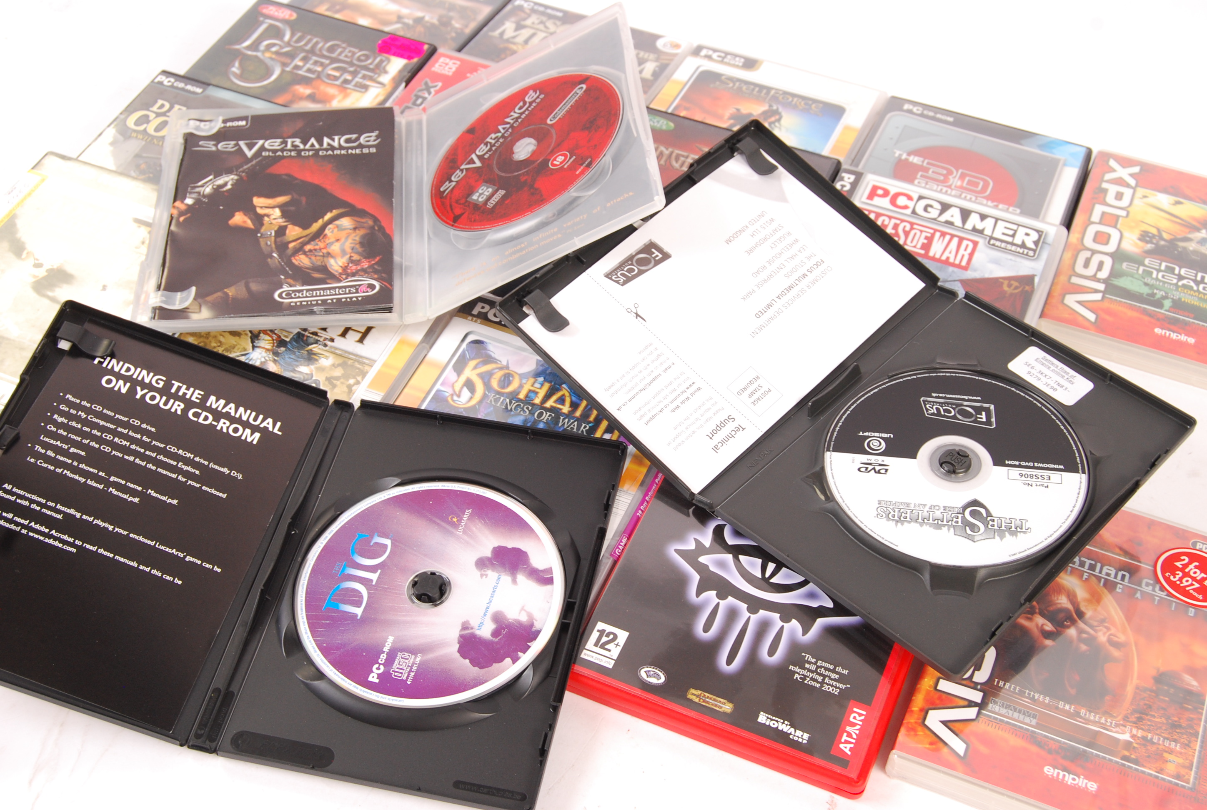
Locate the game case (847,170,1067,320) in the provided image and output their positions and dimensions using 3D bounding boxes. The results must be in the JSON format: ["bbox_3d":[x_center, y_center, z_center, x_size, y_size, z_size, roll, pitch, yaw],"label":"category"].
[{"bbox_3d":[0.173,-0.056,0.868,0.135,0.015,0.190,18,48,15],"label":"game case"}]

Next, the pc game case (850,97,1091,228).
[{"bbox_3d":[0.213,-0.120,0.945,0.135,0.015,0.190,18,45,15],"label":"pc game case"}]

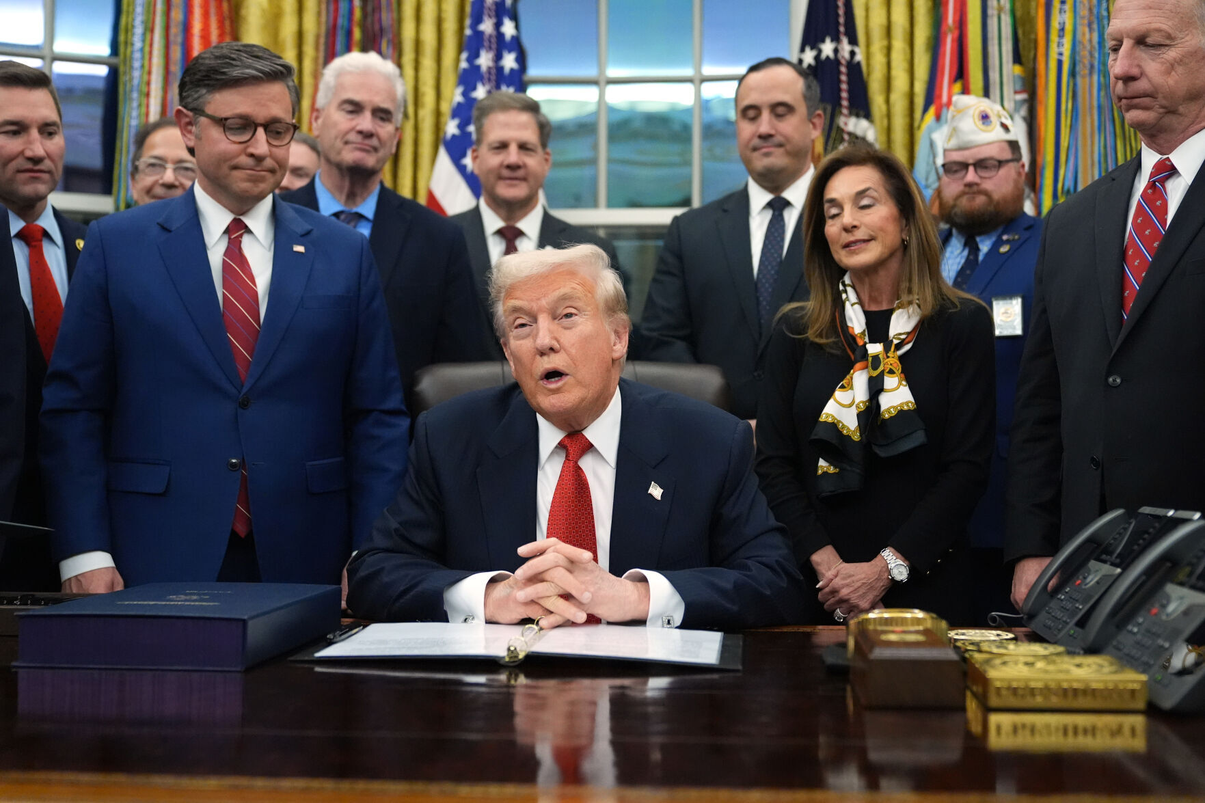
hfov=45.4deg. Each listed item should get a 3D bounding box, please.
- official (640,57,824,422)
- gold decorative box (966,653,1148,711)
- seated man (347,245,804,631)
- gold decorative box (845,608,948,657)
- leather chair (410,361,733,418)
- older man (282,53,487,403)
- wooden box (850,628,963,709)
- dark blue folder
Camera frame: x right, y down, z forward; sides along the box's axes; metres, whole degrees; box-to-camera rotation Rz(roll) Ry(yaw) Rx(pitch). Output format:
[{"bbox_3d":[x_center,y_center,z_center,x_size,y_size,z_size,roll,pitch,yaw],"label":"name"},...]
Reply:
[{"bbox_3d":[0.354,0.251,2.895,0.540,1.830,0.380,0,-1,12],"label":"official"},{"bbox_3d":[0.459,0.288,1.476,0.157,0.034,0.140,0,-1,3],"label":"gold decorative box"},{"bbox_3d":[-0.042,0.461,2.209,0.660,1.370,0.720,0,-1,2],"label":"seated man"},{"bbox_3d":[0.341,0.280,1.663,0.120,0.058,0.130,0,-1,3],"label":"gold decorative box"},{"bbox_3d":[-0.058,0.540,2.347,0.670,1.220,0.740,0,-1,2],"label":"leather chair"},{"bbox_3d":[-0.471,0.248,2.775,0.540,1.820,0.360,1,-1,-10],"label":"older man"},{"bbox_3d":[0.311,0.276,1.490,0.098,0.058,0.155,0,-1,3],"label":"wooden box"},{"bbox_3d":[-0.526,0.279,1.816,0.281,0.060,0.365,0,-1,6],"label":"dark blue folder"}]

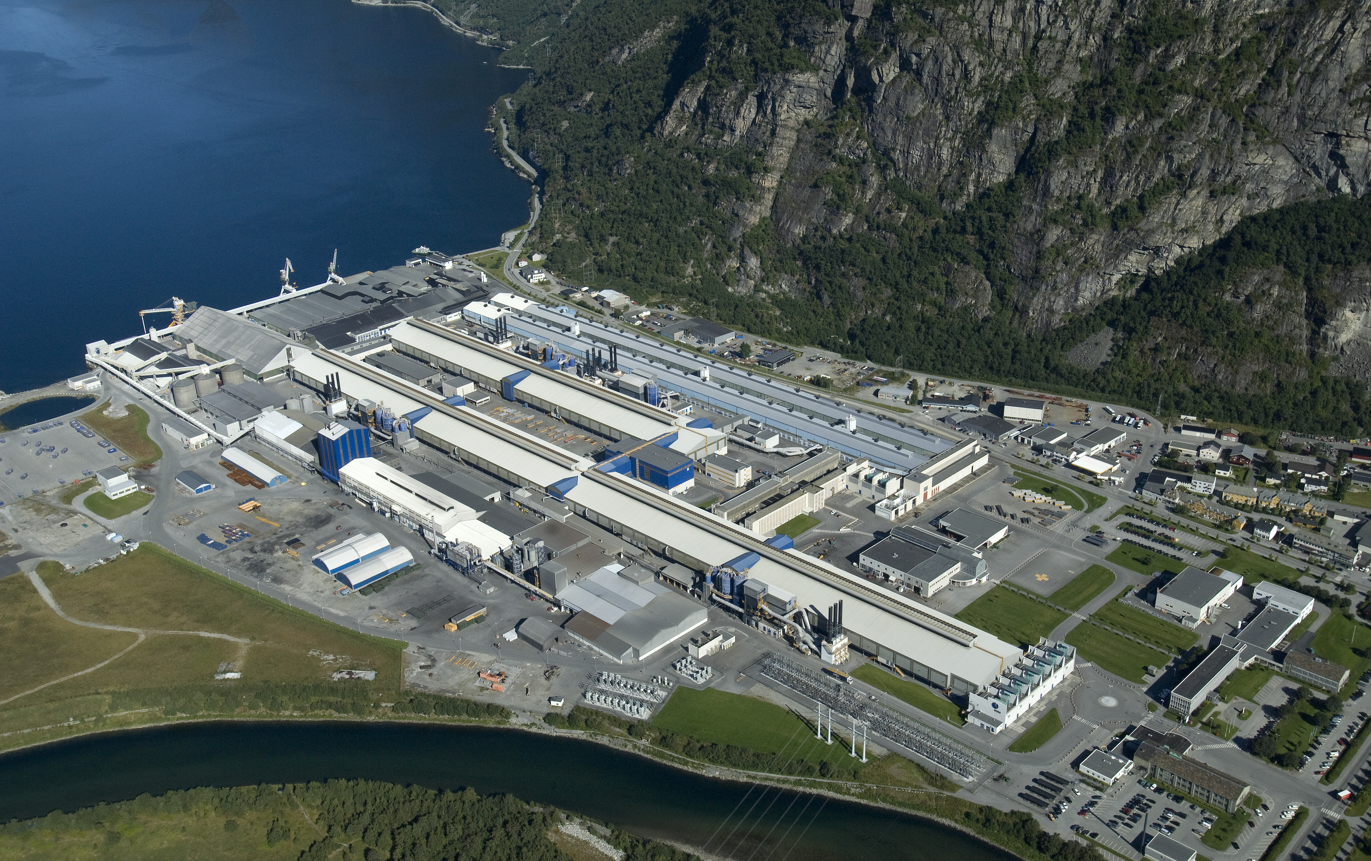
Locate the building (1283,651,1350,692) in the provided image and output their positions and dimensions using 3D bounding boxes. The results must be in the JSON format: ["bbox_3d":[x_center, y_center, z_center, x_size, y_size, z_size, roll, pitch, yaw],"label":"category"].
[{"bbox_3d":[354.090,133.440,767.650,30.200,10.400,17.400,21,33,40],"label":"building"}]

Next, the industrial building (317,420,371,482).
[{"bbox_3d":[-257.300,13.620,1036.650,22.000,37.400,29.600,21,33,40],"label":"industrial building"}]

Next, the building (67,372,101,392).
[{"bbox_3d":[-542.290,-43.470,1238.340,23.450,6.740,20.730,21,34,40],"label":"building"}]

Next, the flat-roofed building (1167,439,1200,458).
[{"bbox_3d":[383.340,14.200,1051.480,20.730,4.230,12.280,11,28,25],"label":"flat-roofed building"}]

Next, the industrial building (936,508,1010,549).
[{"bbox_3d":[190.583,68.414,930.371,39.800,6.500,42.200,21,32,40],"label":"industrial building"}]

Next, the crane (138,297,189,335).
[{"bbox_3d":[-509.070,-110.710,1340.430,47.300,39.250,13.080,-6,26,-9],"label":"crane"}]

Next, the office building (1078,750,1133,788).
[{"bbox_3d":[215.084,172.622,702.106,18.840,3.900,17.210,21,32,40],"label":"office building"}]

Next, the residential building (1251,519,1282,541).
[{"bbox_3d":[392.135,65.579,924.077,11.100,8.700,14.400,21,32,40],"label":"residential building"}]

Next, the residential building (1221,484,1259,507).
[{"bbox_3d":[397.180,46.350,977.190,22.440,8.550,10.570,12,29,28],"label":"residential building"}]

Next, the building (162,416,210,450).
[{"bbox_3d":[-405.270,1.420,1109.680,47.500,6.800,15.100,21,33,40],"label":"building"}]

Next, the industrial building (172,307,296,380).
[{"bbox_3d":[-410.219,-85.517,1274.568,156.400,27.400,64.800,21,32,40],"label":"industrial building"}]

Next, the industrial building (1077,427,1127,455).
[{"bbox_3d":[316.620,7.850,1045.110,43.500,6.600,15.800,-21,31,-35],"label":"industrial building"}]

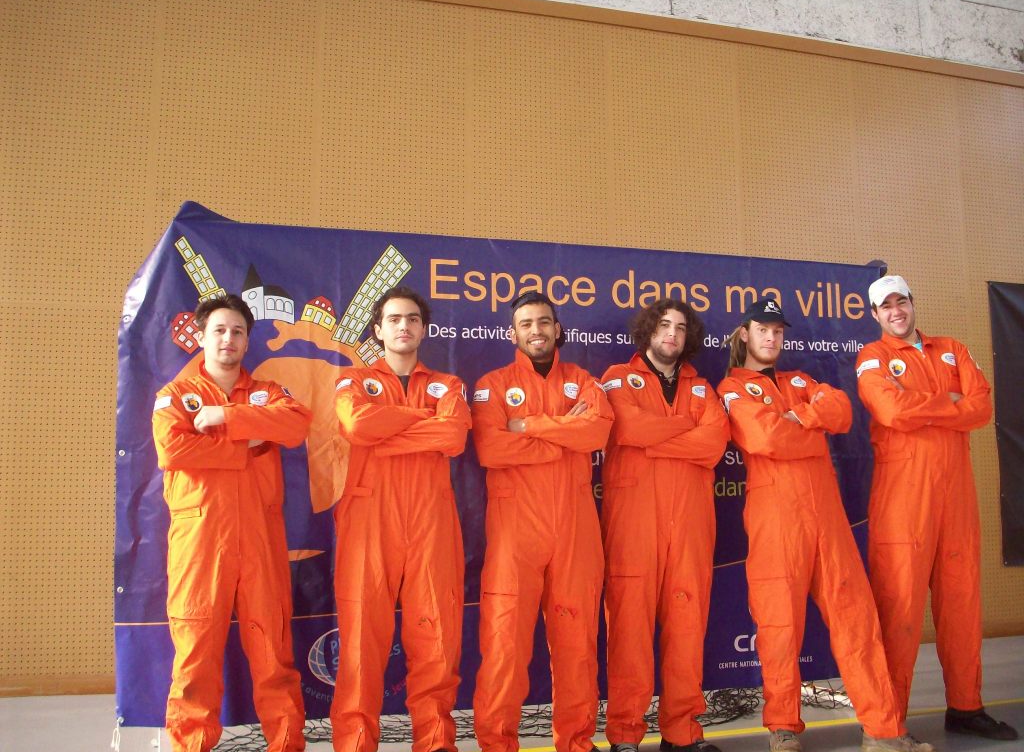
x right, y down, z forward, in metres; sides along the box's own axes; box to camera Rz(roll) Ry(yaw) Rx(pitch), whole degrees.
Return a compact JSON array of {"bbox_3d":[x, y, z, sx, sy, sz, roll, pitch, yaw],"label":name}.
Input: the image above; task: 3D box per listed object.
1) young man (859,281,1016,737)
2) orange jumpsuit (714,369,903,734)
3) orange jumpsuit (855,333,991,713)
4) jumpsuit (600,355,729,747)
[{"bbox_3d":[1.696,0.509,4.362,0.620,1.852,0.500,0,-6,-3],"label":"young man"},{"bbox_3d":[1.108,0.652,4.091,0.660,1.368,0.440,1,-6,-10],"label":"orange jumpsuit"},{"bbox_3d":[1.643,0.598,4.371,0.560,1.556,0.420,0,-6,-3],"label":"orange jumpsuit"},{"bbox_3d":[0.564,0.634,4.051,0.500,1.436,0.400,1,-6,-9],"label":"jumpsuit"}]

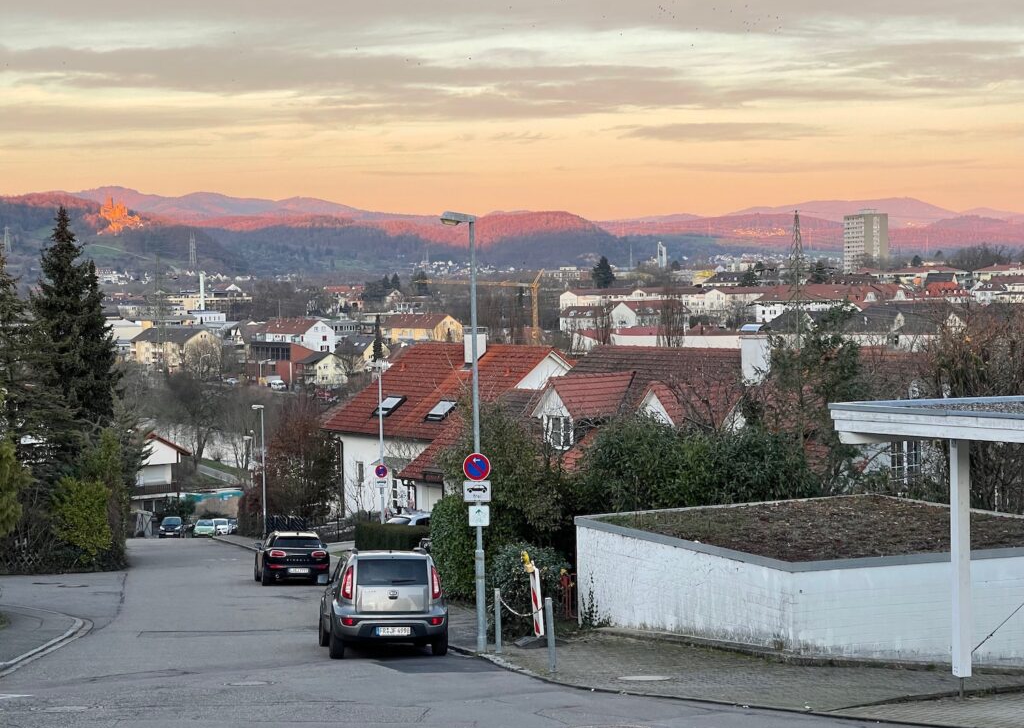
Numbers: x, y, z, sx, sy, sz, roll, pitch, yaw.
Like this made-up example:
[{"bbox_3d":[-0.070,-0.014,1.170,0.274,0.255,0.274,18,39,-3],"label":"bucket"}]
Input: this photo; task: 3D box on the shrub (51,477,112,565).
[{"bbox_3d":[-13.644,4.992,60.000,1.950,2.750,1.800,-1,3,-7],"label":"shrub"}]

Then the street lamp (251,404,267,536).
[{"bbox_3d":[-12.135,5.149,90.806,0.660,6.400,0.280,-1,3,-12],"label":"street lamp"}]

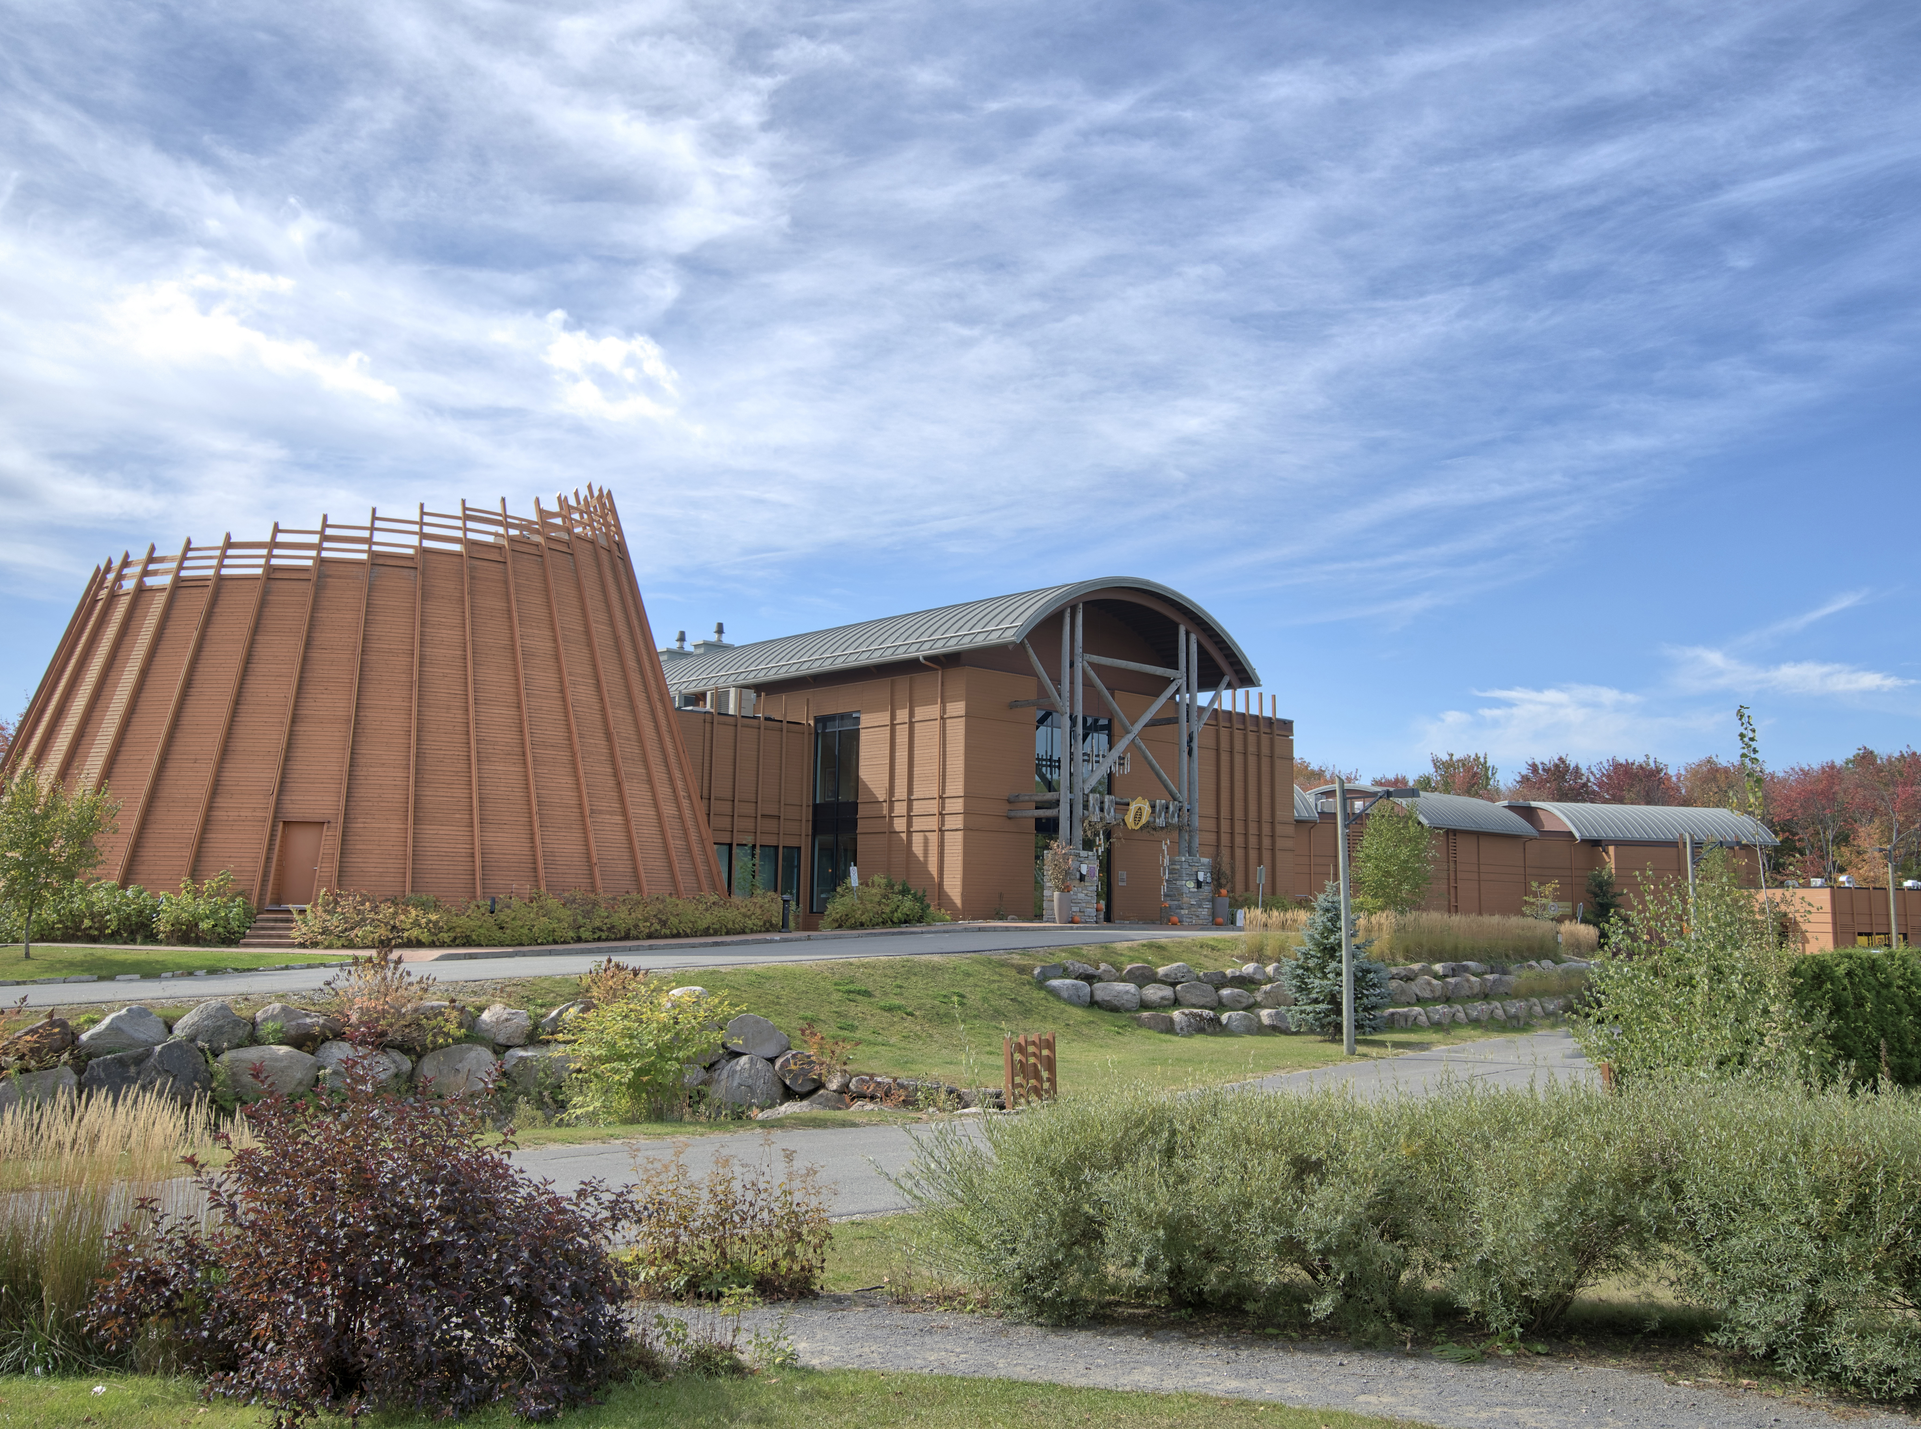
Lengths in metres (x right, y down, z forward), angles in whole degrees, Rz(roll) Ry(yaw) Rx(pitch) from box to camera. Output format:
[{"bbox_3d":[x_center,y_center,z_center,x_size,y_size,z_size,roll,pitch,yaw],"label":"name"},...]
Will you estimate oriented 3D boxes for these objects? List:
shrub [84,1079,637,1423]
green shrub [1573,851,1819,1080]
[{"bbox_3d":[-3.138,2.777,8.450,2.800,1.750,2.300,3,-7,-19],"label":"shrub"},{"bbox_3d":[9.603,3.577,21.000,3.150,3.550,2.800,-2,-8,24],"label":"green shrub"}]

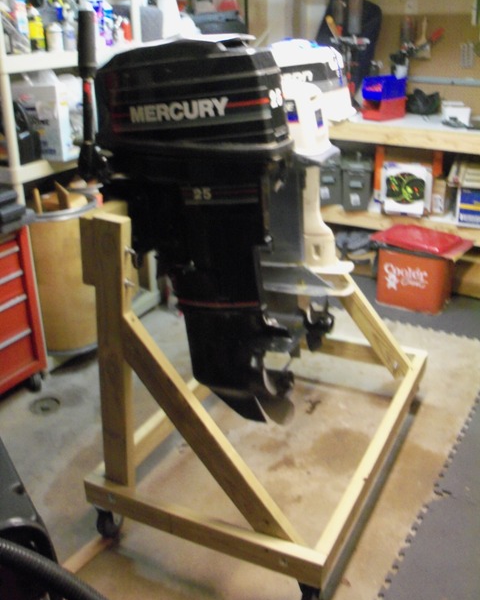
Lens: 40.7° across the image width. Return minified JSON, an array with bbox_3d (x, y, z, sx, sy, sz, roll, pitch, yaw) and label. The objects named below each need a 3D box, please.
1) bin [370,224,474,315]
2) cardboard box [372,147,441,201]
[{"bbox_3d":[1.102,-0.191,4.007,0.500,0.420,0.410,11,22,23],"label":"bin"},{"bbox_3d":[1.231,-0.878,4.618,0.460,0.410,0.300,14,23,29],"label":"cardboard box"}]

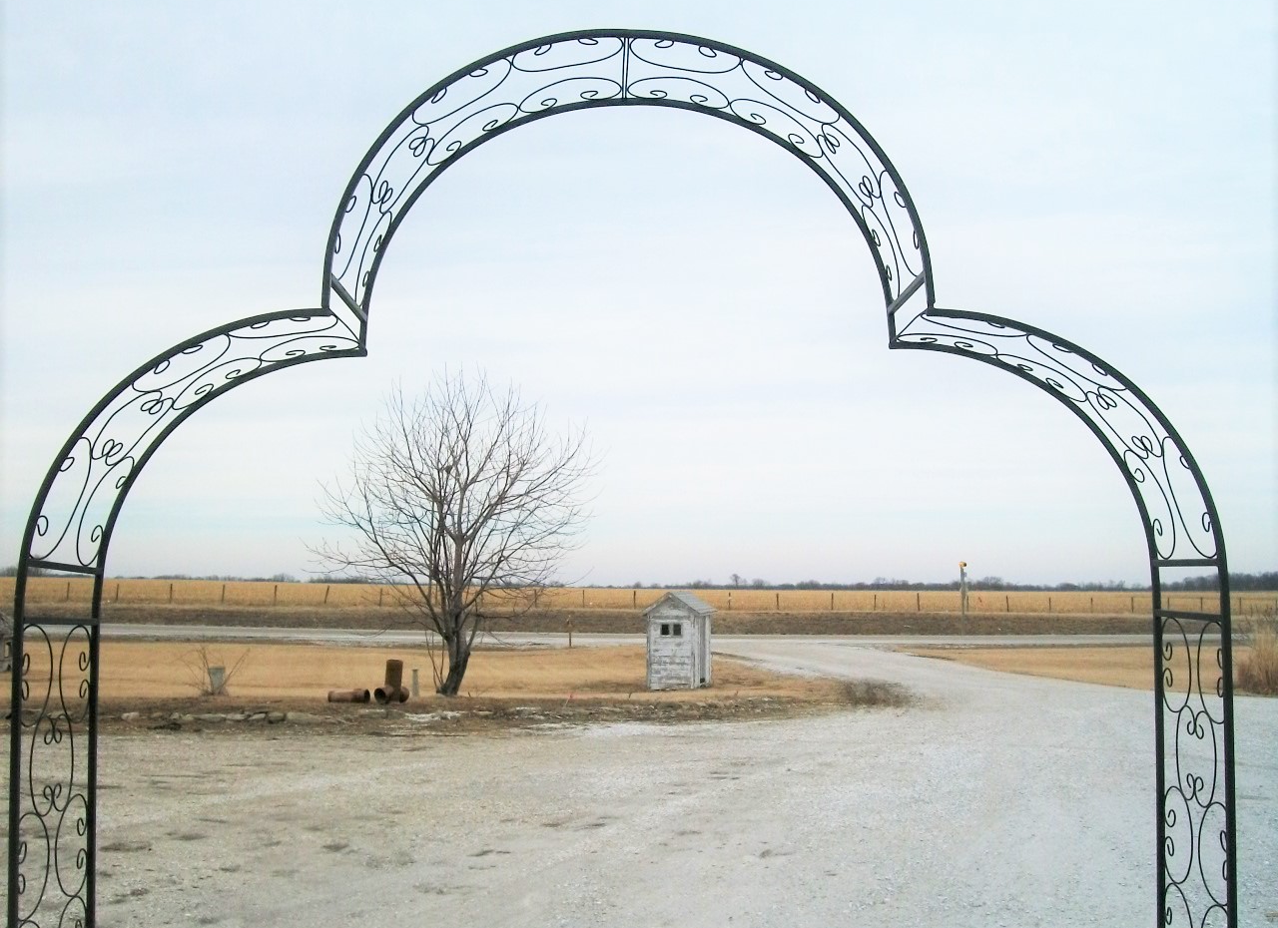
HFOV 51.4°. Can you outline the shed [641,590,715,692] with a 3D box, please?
[{"bbox_3d":[0.930,3.853,29.213,1.280,2.130,1.280,-2,-6,20],"label":"shed"}]

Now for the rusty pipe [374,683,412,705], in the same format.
[{"bbox_3d":[-4.646,4.350,25.207,0.310,0.340,0.640,-3,-6,32],"label":"rusty pipe"}]

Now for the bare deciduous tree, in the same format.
[{"bbox_3d":[-3.745,1.400,27.249,5.700,6.600,5.500,0,-5,0],"label":"bare deciduous tree"}]

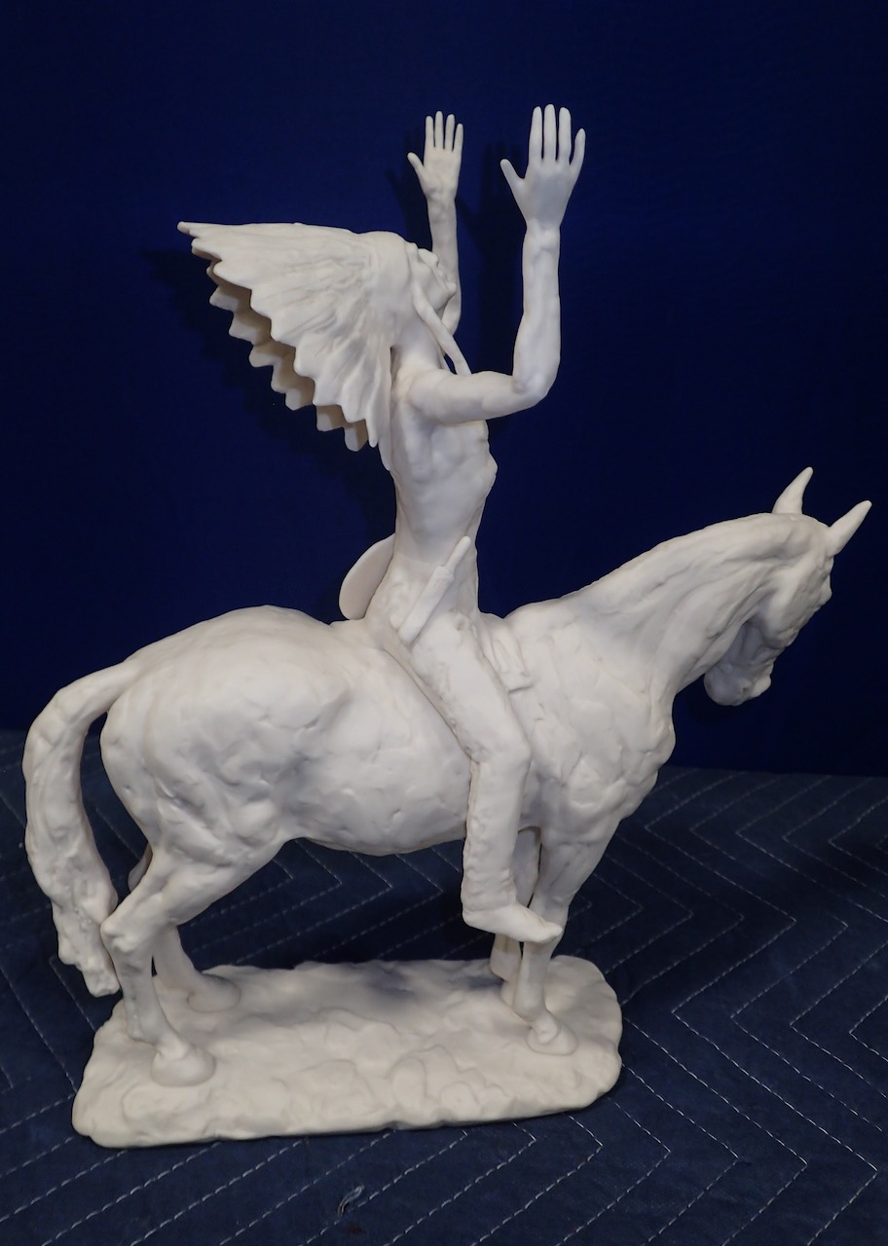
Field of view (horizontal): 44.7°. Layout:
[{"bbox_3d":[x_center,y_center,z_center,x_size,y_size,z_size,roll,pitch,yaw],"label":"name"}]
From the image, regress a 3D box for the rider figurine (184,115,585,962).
[{"bbox_3d":[-0.020,-0.022,0.376,0.128,0.284,0.121,-1,23,-9],"label":"rider figurine"}]

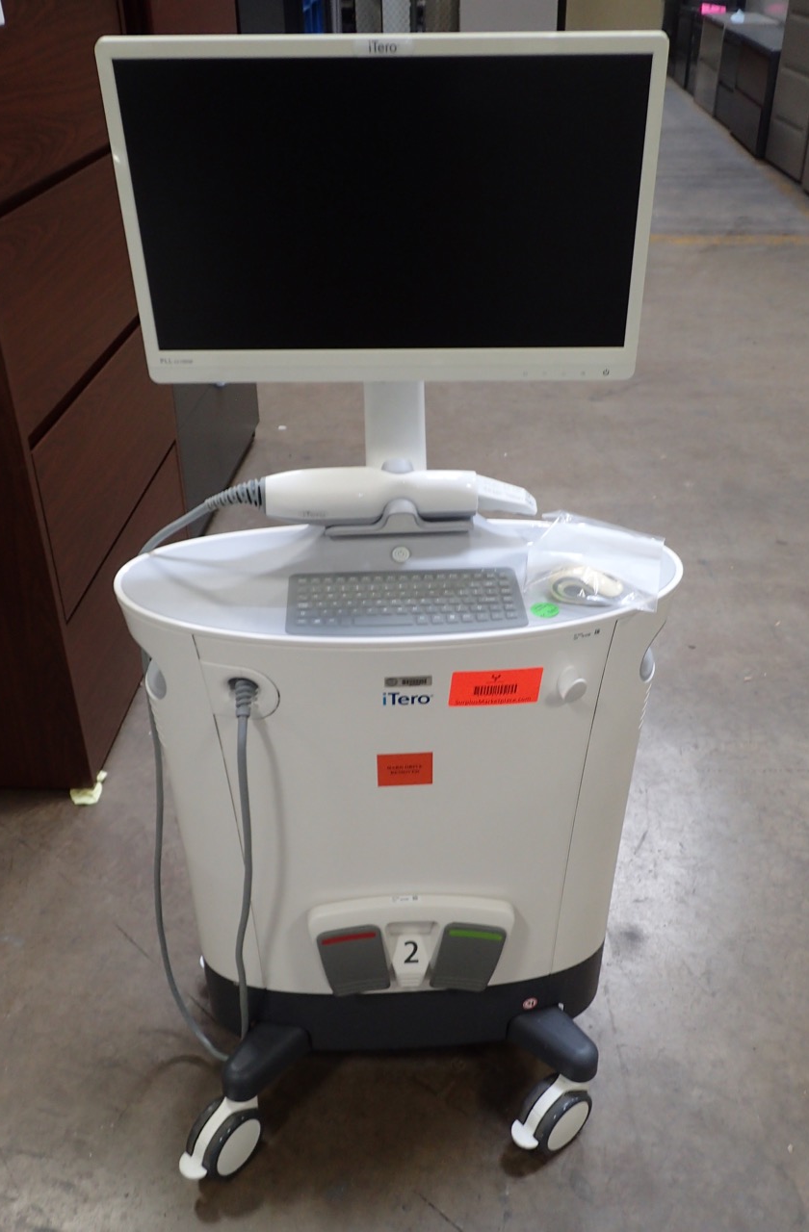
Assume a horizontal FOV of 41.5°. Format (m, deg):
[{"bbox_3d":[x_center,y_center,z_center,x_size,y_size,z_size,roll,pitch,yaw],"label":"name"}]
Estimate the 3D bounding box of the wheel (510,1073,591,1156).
[{"bbox_3d":[0.197,0.674,1.451,0.115,0.110,0.062,-23,38,-32],"label":"wheel"}]

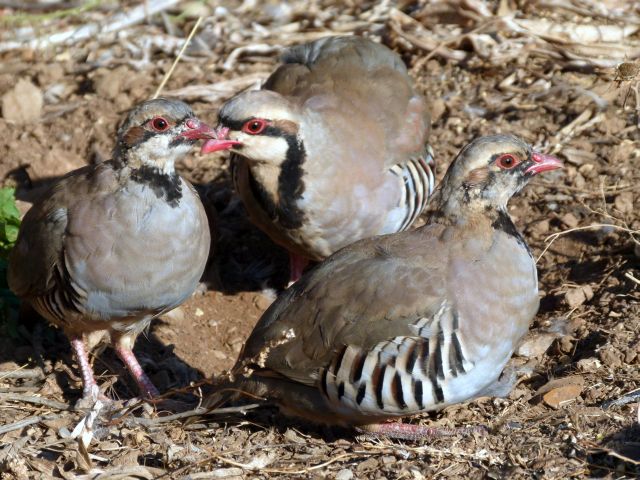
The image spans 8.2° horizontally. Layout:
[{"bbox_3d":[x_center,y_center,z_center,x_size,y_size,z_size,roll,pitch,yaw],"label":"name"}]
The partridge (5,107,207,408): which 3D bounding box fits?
[{"bbox_3d":[-0.146,-0.011,3.036,0.135,0.250,0.235,-14,28,-29],"label":"partridge"}]

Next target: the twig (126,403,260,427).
[{"bbox_3d":[-0.087,0.119,3.038,0.093,0.012,0.014,-5,24,-11],"label":"twig"}]

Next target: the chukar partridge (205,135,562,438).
[{"bbox_3d":[0.042,0.027,2.994,0.250,0.215,0.135,5,24,11],"label":"chukar partridge"}]

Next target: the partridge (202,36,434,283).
[{"bbox_3d":[-0.011,-0.044,3.197,0.140,0.180,0.250,13,27,27],"label":"partridge"}]

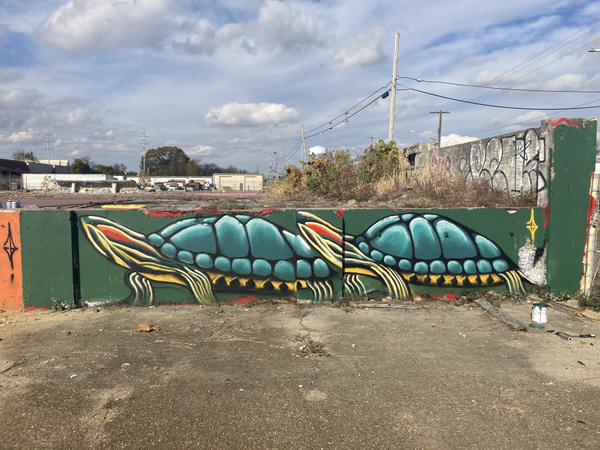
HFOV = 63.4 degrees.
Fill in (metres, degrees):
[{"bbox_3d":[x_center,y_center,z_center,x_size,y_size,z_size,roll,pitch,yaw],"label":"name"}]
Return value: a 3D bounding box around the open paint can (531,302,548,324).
[{"bbox_3d":[2.768,1.019,5.600,0.170,0.195,0.170,0,5,0],"label":"open paint can"}]

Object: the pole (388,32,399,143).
[{"bbox_3d":[4.725,-5.480,24.914,0.250,8.550,0.250,2,5,0],"label":"pole"}]

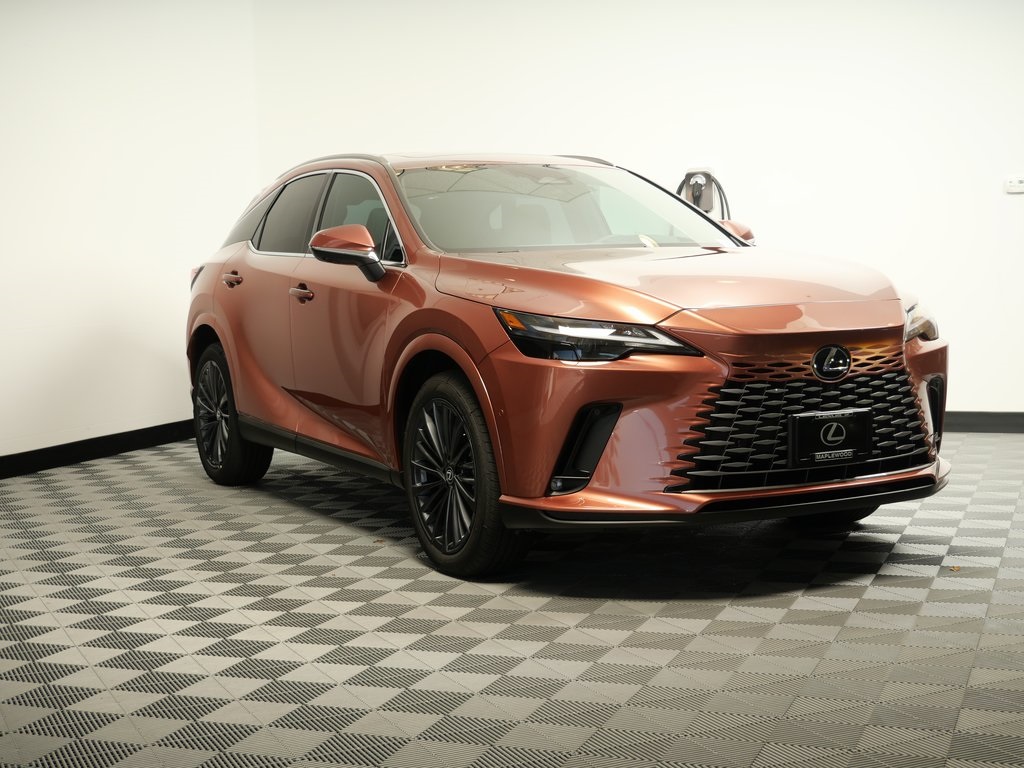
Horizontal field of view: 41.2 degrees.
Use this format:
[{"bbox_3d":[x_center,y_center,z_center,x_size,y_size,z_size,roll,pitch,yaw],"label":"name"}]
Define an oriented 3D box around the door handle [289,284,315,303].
[{"bbox_3d":[-0.934,-0.400,6.062,0.060,0.075,0.240,-4,5,-28],"label":"door handle"}]

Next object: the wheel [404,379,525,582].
[{"bbox_3d":[-0.164,0.322,4.919,0.240,0.760,0.760,-3,5,-27],"label":"wheel"}]

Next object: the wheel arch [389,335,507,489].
[{"bbox_3d":[-0.224,0.079,4.826,0.130,0.530,0.950,-4,5,-28],"label":"wheel arch"}]

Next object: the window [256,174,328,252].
[{"bbox_3d":[-1.060,-0.799,6.538,0.060,0.420,0.860,24,-8,-28],"label":"window"}]

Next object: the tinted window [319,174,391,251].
[{"bbox_3d":[-0.656,-0.732,5.793,0.060,0.440,1.000,24,-8,-28],"label":"tinted window"}]

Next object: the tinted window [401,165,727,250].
[{"bbox_3d":[0.233,-0.762,5.805,1.440,0.150,0.980,-4,33,-28],"label":"tinted window"}]

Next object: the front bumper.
[{"bbox_3d":[0.877,0.130,4.707,1.880,0.650,0.670,-4,5,-28],"label":"front bumper"}]

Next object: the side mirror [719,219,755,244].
[{"bbox_3d":[1.042,-0.656,6.375,0.250,0.210,0.190,-4,5,-28],"label":"side mirror"}]

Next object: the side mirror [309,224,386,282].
[{"bbox_3d":[-0.662,-0.522,5.404,0.250,0.210,0.190,-4,5,-28],"label":"side mirror"}]

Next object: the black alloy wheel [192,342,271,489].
[{"bbox_3d":[-1.534,0.164,7.413,0.240,0.760,0.760,-4,5,-28],"label":"black alloy wheel"}]

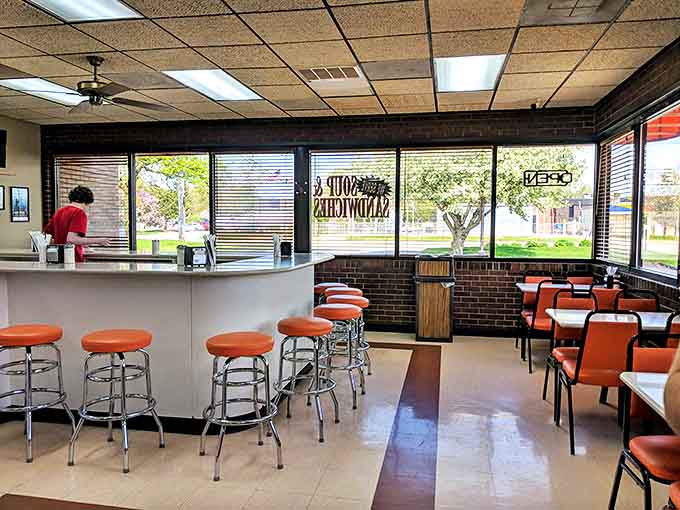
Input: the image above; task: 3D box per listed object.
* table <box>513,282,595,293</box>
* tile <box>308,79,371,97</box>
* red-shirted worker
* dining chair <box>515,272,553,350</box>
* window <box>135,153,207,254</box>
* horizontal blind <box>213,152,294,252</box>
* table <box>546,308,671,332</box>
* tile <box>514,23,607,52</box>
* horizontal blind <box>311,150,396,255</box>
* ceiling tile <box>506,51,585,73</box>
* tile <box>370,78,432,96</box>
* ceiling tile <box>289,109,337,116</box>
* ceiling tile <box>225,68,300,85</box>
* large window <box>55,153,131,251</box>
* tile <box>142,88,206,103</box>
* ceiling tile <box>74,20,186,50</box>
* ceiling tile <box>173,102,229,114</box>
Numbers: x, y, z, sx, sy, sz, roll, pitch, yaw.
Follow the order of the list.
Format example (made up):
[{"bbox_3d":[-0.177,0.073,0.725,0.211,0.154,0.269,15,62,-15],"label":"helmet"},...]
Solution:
[{"bbox_3d":[2.348,0.721,5.447,0.980,0.756,0.620,1,4,11],"label":"table"},{"bbox_3d":[0.034,-1.692,5.401,0.600,0.025,0.600,1,4,11],"label":"tile"},{"bbox_3d":[-2.517,0.213,5.095,0.530,1.710,0.470,3,4,36],"label":"red-shirted worker"},{"bbox_3d":[2.147,0.632,5.639,0.460,0.840,0.560,1,4,11],"label":"dining chair"},{"bbox_3d":[-2.311,-0.716,7.337,1.130,1.370,0.090,1,4,11],"label":"window"},{"bbox_3d":[-1.130,-0.684,6.930,1.100,1.290,0.050,1,4,11],"label":"horizontal blind"},{"bbox_3d":[1.951,0.817,3.674,0.940,0.750,0.650,1,4,11],"label":"table"},{"bbox_3d":[1.597,-1.581,3.868,0.610,0.025,0.610,1,4,11],"label":"tile"},{"bbox_3d":[0.168,-0.664,6.782,1.130,1.350,0.070,1,4,11],"label":"horizontal blind"},{"bbox_3d":[1.707,-1.621,4.456,0.605,0.020,0.605,1,4,11],"label":"ceiling tile"},{"bbox_3d":[0.629,-1.681,5.283,0.600,0.025,0.600,1,4,11],"label":"tile"},{"bbox_3d":[-0.356,-1.767,6.564,0.610,0.020,0.330,1,4,11],"label":"ceiling tile"},{"bbox_3d":[-0.680,-1.665,4.926,0.600,0.025,0.600,1,4,11],"label":"ceiling tile"},{"bbox_3d":[-3.493,-0.740,7.474,1.170,1.350,0.090,1,4,11],"label":"large window"},{"bbox_3d":[-1.765,-1.723,5.736,0.605,0.020,0.600,1,4,11],"label":"tile"},{"bbox_3d":[-1.514,-1.606,3.889,0.605,0.020,0.600,1,4,11],"label":"ceiling tile"},{"bbox_3d":[-1.650,-1.777,6.365,0.600,0.025,0.600,1,4,11],"label":"ceiling tile"}]

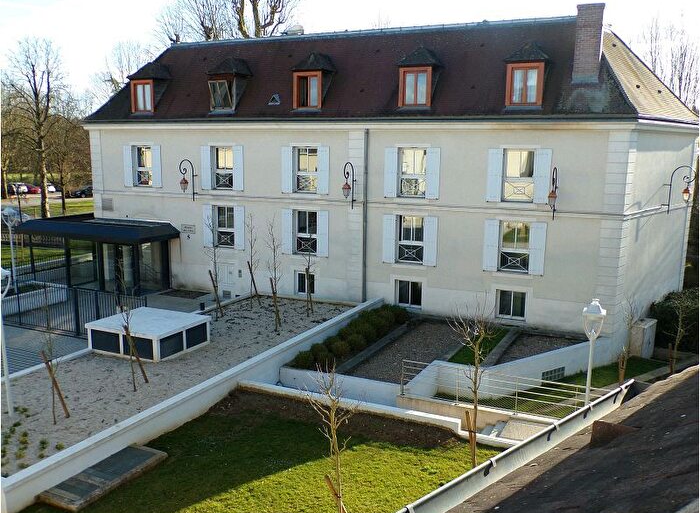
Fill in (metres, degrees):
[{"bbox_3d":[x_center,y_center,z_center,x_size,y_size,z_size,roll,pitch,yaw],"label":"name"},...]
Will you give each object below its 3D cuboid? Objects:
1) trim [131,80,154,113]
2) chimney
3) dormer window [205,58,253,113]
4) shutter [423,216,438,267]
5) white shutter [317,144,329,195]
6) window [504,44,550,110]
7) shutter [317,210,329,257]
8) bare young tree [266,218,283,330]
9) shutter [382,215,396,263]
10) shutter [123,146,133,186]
[{"bbox_3d":[-10.140,-7.887,31.926,1.361,1.550,0.160,5,10,24],"label":"trim"},{"bbox_3d":[9.291,-8.238,25.193,0.987,2.888,0.588,5,10,23],"label":"chimney"},{"bbox_3d":[-5.256,-7.601,28.837,1.544,2.393,1.737,5,10,23],"label":"dormer window"},{"bbox_3d":[3.416,-0.638,27.376,0.578,2.115,0.050,5,10,23],"label":"shutter"},{"bbox_3d":[-1.106,-3.523,26.664,0.524,1.930,0.045,5,10,23],"label":"white shutter"},{"bbox_3d":[6.789,-7.016,24.715,1.562,2.444,1.462,5,10,24],"label":"window"},{"bbox_3d":[-1.172,-0.983,28.494,0.554,2.051,0.055,5,10,24],"label":"shutter"},{"bbox_3d":[-2.695,0.597,23.142,0.600,4.252,0.600,1,9,0],"label":"bare young tree"},{"bbox_3d":[1.603,-0.712,25.898,0.524,1.930,0.045,5,10,23],"label":"shutter"},{"bbox_3d":[-10.523,-4.295,30.768,0.524,1.930,0.045,5,10,23],"label":"shutter"}]

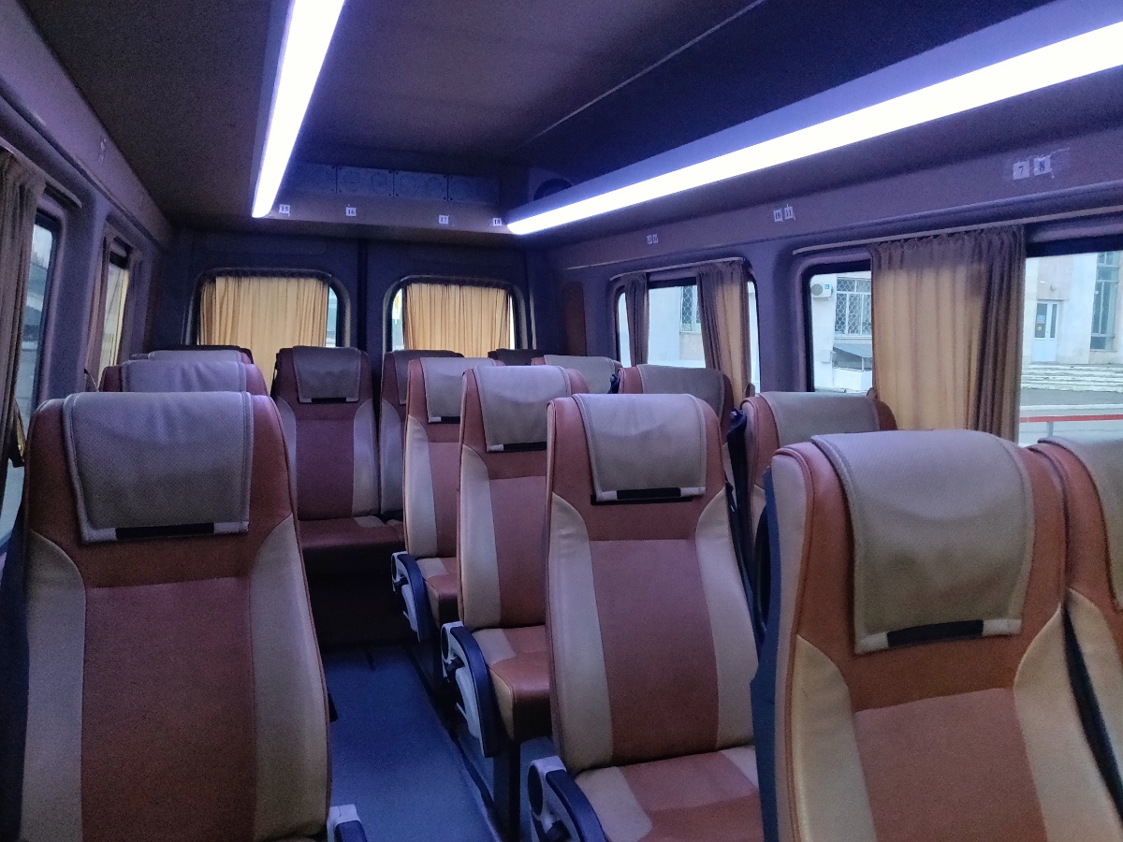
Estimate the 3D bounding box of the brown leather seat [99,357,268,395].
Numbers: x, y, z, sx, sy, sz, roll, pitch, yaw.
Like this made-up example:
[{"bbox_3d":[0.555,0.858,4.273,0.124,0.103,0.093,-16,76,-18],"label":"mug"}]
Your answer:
[{"bbox_3d":[-0.892,0.312,1.941,0.475,0.865,0.760,-2,8,-22],"label":"brown leather seat"}]

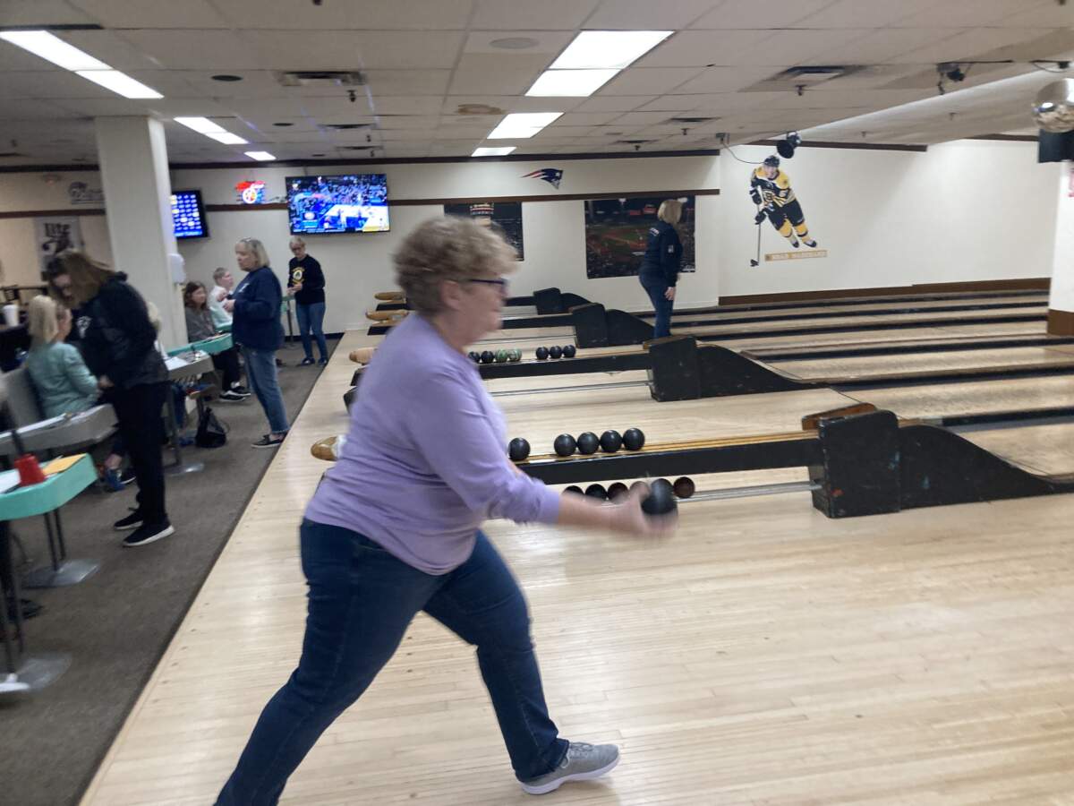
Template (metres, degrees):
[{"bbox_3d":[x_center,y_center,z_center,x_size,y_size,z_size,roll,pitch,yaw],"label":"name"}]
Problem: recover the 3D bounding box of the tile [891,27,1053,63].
[{"bbox_3d":[2.841,-2.367,5.785,0.610,0.025,1.220,-4,12,-8],"label":"tile"}]

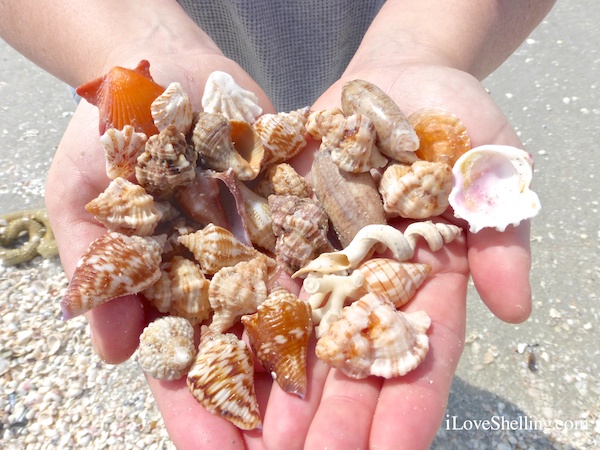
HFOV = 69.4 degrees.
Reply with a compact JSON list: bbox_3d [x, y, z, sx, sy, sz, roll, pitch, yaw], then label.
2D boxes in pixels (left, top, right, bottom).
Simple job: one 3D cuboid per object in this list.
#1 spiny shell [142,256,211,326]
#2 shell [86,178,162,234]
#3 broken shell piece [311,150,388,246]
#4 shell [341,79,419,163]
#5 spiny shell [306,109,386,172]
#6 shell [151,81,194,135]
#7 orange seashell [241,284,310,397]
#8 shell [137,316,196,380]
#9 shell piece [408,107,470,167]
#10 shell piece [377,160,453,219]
[{"bbox_3d":[-0.053,0.029,0.188,0.026,0.021,0.026,-13,68,-5],"label":"spiny shell"},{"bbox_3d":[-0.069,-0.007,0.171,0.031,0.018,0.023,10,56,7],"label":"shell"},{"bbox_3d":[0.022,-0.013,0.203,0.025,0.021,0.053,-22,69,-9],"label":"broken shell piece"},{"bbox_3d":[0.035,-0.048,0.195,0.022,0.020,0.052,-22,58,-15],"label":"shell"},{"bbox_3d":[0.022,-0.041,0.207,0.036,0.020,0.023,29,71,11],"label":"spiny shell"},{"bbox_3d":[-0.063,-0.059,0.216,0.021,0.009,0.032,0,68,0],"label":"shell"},{"bbox_3d":[-0.008,0.045,0.172,0.025,0.019,0.042,-15,68,-6],"label":"orange seashell"},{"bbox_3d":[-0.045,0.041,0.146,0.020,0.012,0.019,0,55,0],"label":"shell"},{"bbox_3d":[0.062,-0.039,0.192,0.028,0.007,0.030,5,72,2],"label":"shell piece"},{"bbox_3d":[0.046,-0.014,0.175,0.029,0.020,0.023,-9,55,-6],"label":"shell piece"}]

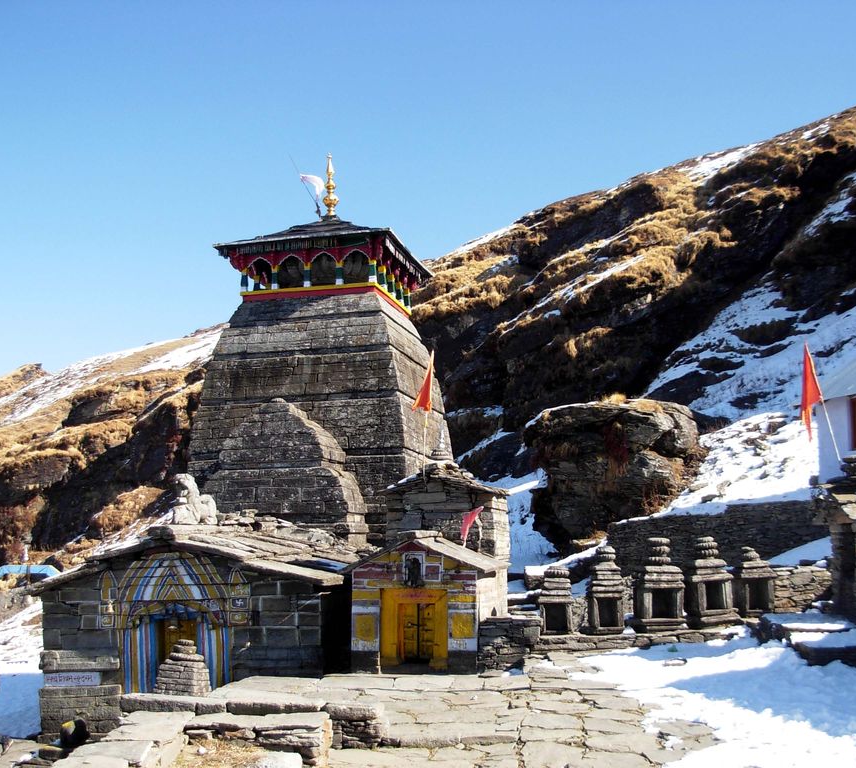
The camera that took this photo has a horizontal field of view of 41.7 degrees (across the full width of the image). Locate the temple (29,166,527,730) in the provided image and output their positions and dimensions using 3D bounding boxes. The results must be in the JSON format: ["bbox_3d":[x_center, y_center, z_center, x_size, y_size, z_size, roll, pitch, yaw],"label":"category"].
[{"bbox_3d":[-1.903,0.370,22.733,7.350,11.674,9.950,-2,-6,14],"label":"temple"}]

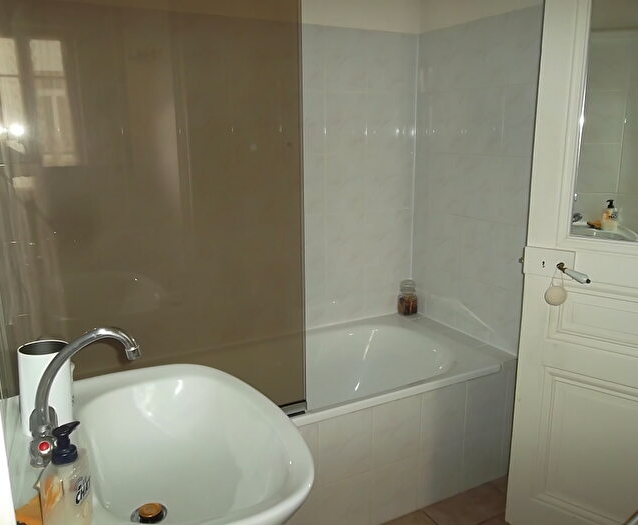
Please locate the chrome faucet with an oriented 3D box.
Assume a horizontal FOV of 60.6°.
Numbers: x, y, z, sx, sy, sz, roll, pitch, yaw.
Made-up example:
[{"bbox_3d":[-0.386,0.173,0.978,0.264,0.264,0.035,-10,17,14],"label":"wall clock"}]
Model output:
[{"bbox_3d":[-0.387,0.212,0.908,0.184,0.214,0.140,-7,15,-26],"label":"chrome faucet"}]

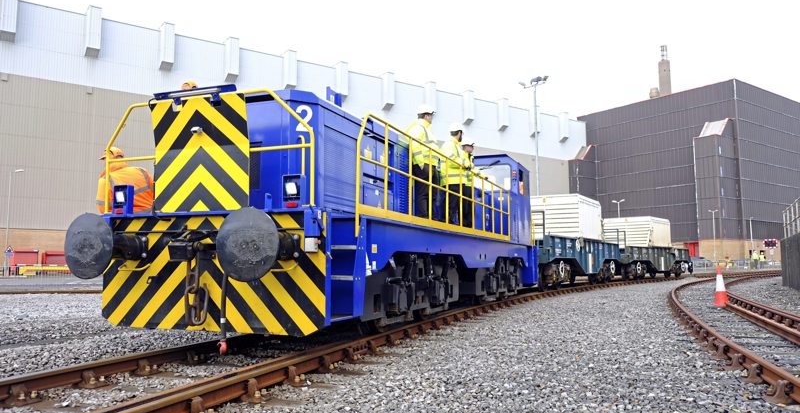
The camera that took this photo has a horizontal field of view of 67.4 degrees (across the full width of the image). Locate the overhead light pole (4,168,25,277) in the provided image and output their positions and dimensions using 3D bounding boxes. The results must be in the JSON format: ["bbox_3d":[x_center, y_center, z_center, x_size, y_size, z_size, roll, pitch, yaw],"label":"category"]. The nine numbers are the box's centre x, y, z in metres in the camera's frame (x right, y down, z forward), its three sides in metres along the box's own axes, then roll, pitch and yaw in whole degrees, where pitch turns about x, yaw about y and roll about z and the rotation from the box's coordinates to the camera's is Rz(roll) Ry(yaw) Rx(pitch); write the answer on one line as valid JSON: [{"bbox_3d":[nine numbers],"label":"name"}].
[{"bbox_3d":[-31.864,1.329,49.590,0.941,8.819,0.300,3,-6,-28],"label":"overhead light pole"}]

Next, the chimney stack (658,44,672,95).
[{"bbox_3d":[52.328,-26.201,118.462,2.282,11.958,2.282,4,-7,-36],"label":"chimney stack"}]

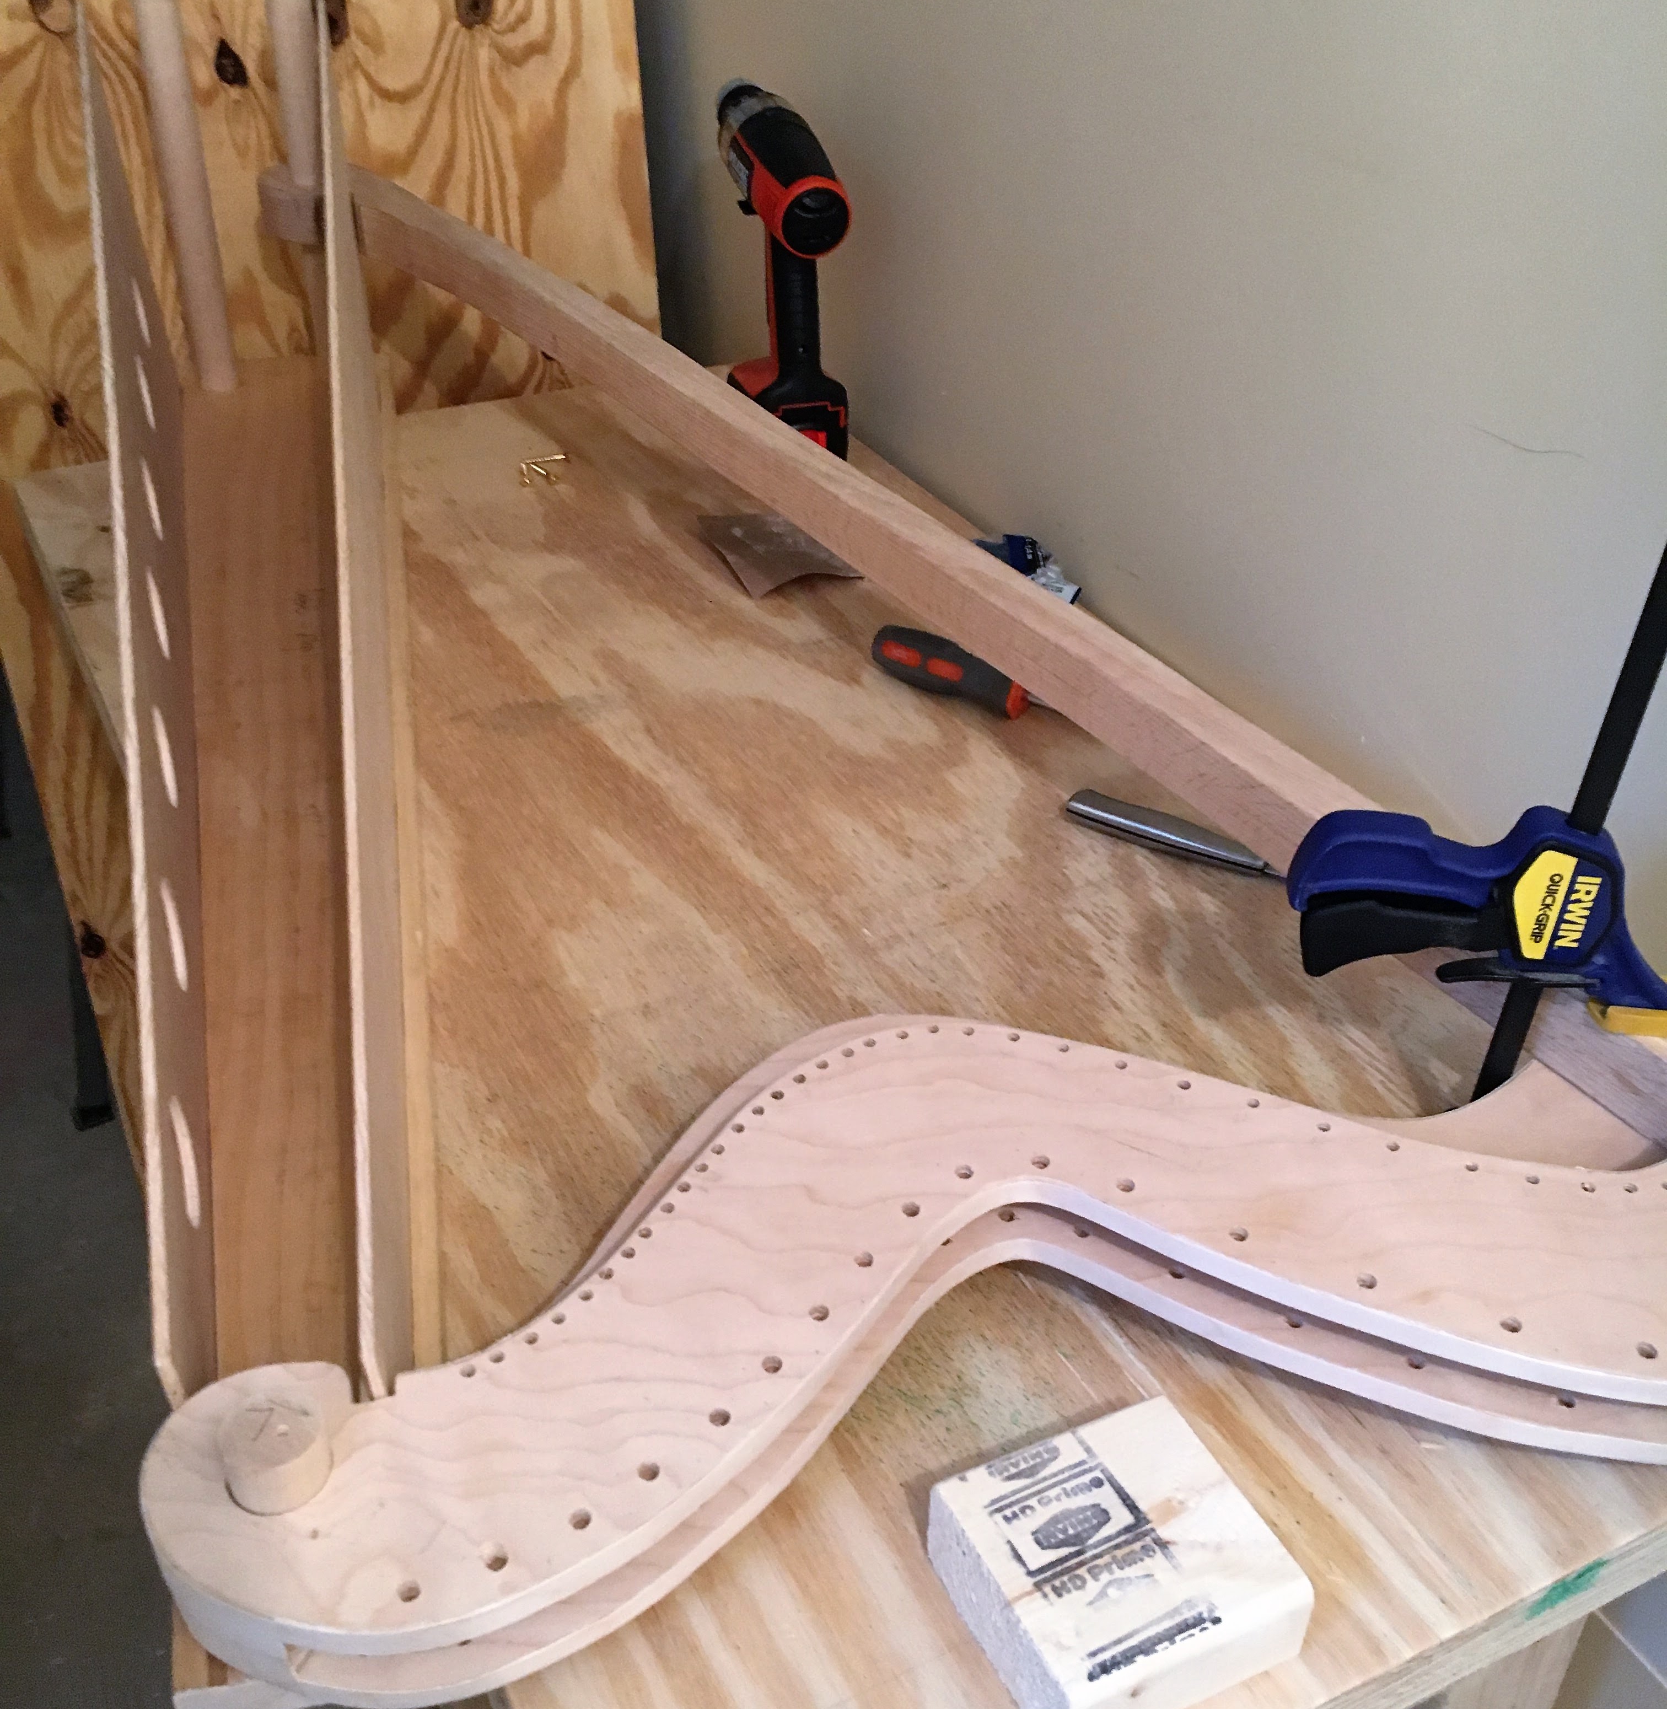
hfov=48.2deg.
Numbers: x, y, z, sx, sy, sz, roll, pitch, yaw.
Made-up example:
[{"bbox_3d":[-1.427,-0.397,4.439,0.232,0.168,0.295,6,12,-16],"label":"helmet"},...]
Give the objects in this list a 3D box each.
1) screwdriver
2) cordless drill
[{"bbox_3d":[0.116,-0.098,1.145,0.205,0.034,0.034,18,38,22],"label":"screwdriver"},{"bbox_3d":[-0.050,-0.454,1.463,0.072,0.242,0.197,-11,37,-18],"label":"cordless drill"}]

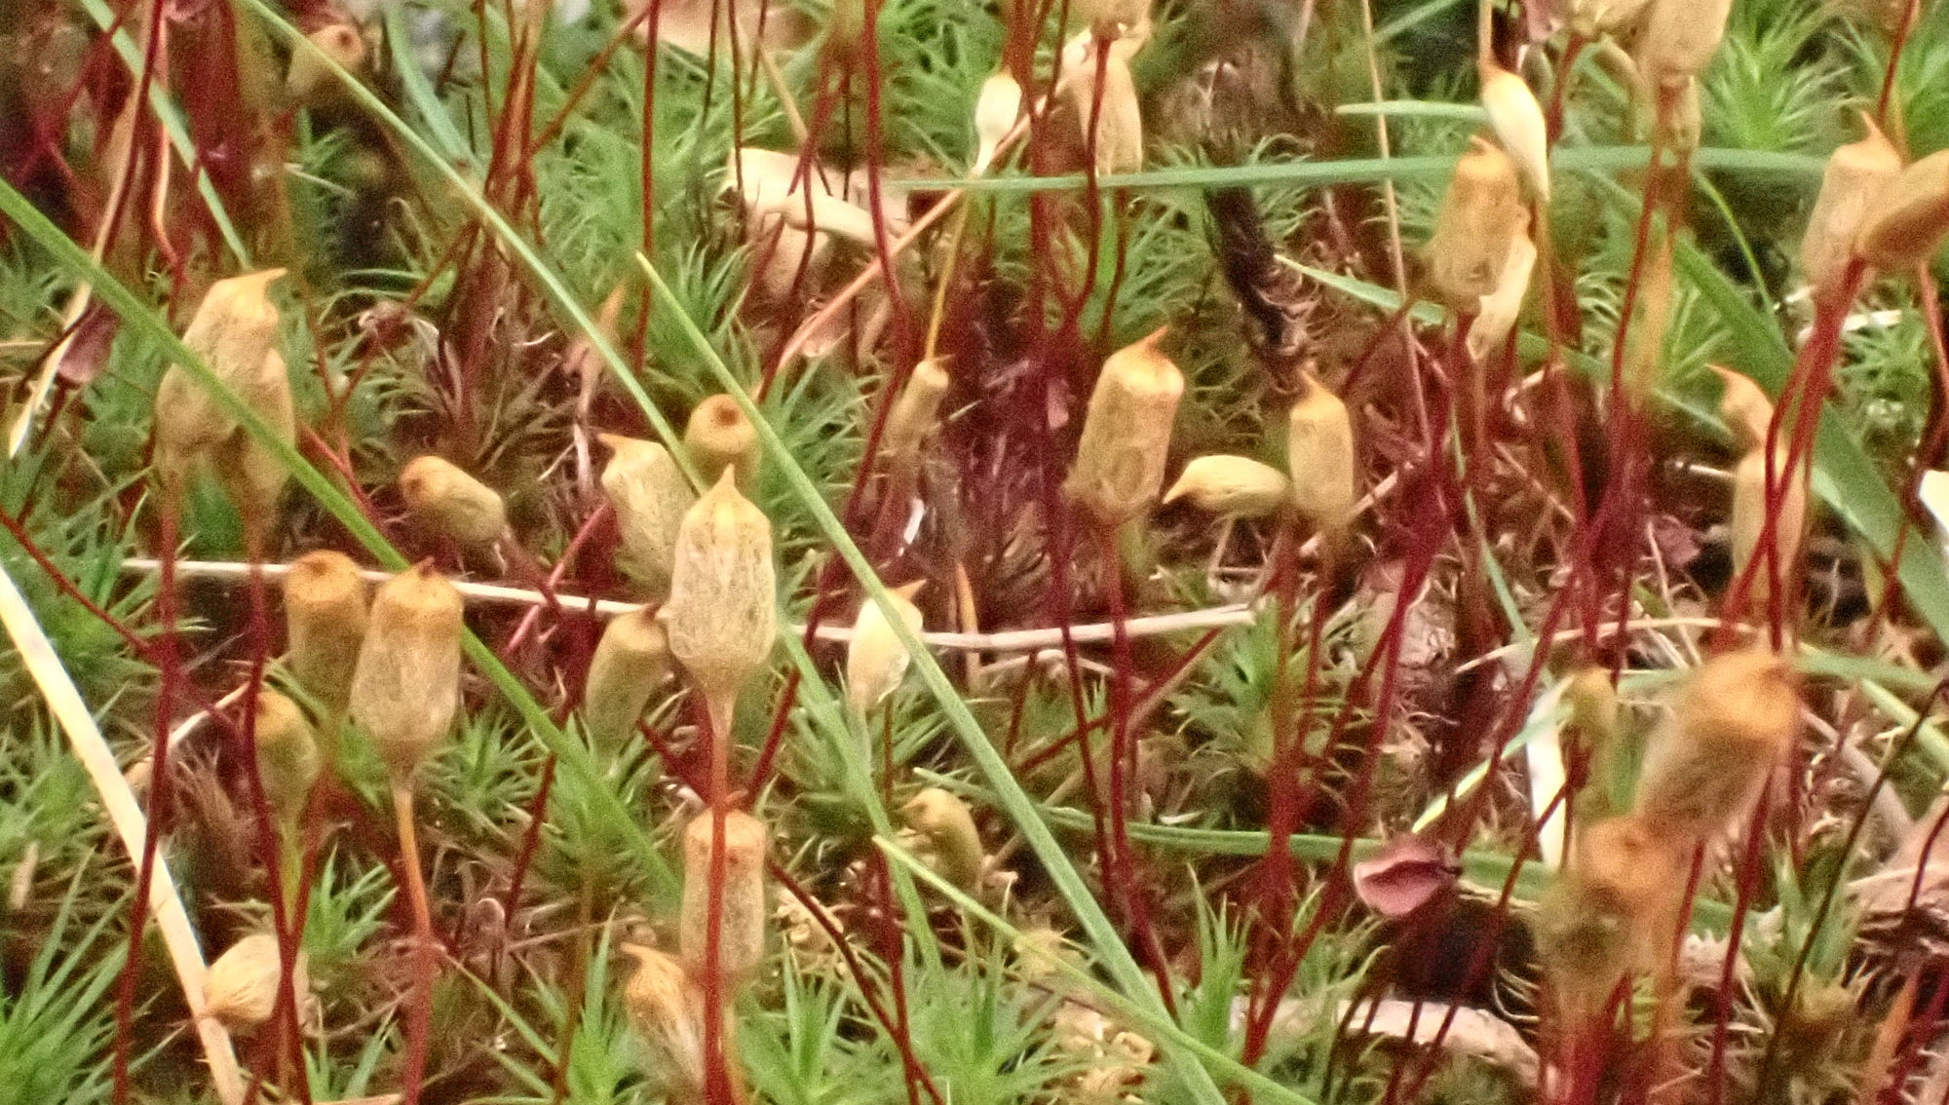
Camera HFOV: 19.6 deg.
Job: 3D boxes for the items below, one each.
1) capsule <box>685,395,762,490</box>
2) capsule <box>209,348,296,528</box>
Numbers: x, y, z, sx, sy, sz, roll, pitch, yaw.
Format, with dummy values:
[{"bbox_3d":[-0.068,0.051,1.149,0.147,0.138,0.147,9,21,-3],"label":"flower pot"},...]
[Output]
[{"bbox_3d":[-0.009,-0.004,0.214,0.003,0.005,0.003,4,47,0],"label":"capsule"},{"bbox_3d":[-0.026,-0.004,0.205,0.003,0.007,0.003,6,22,0],"label":"capsule"}]

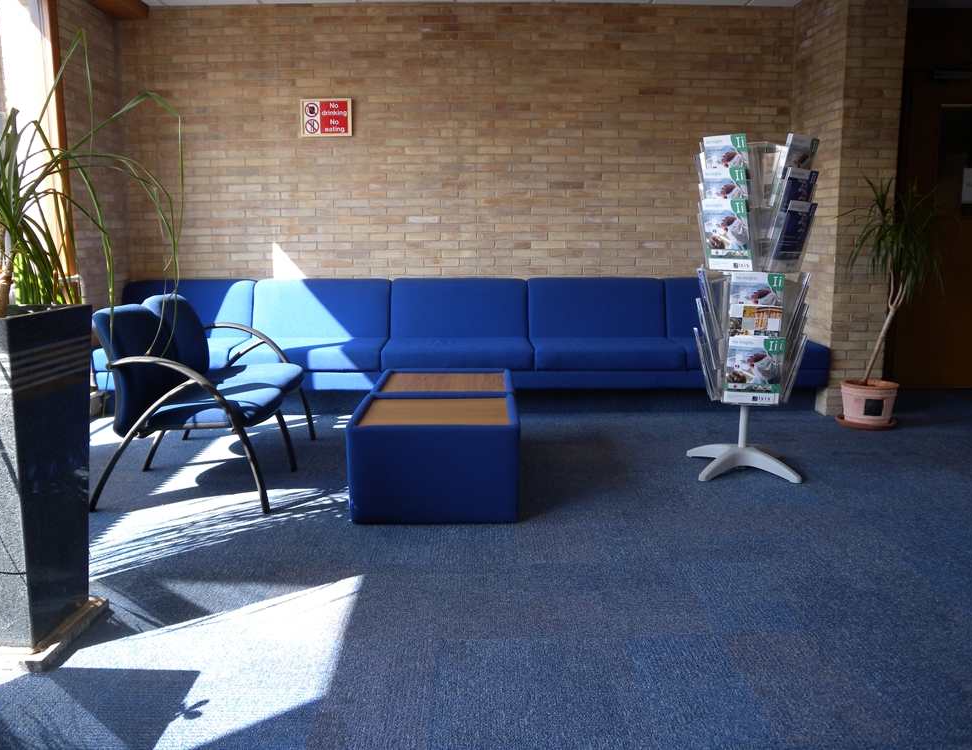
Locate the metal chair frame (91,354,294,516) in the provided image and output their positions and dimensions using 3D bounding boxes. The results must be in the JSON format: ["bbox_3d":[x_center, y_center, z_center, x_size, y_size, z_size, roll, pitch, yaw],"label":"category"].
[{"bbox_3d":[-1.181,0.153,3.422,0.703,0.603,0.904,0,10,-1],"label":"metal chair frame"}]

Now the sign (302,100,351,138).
[{"bbox_3d":[-0.981,-1.581,4.979,0.312,0.231,0.030,0,10,0],"label":"sign"}]

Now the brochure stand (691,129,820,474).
[{"bbox_3d":[1.154,-0.302,3.517,0.533,1.457,0.533,3,10,15],"label":"brochure stand"}]

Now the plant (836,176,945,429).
[{"bbox_3d":[2.201,-0.405,4.468,0.583,1.347,0.563,0,10,0],"label":"plant"}]

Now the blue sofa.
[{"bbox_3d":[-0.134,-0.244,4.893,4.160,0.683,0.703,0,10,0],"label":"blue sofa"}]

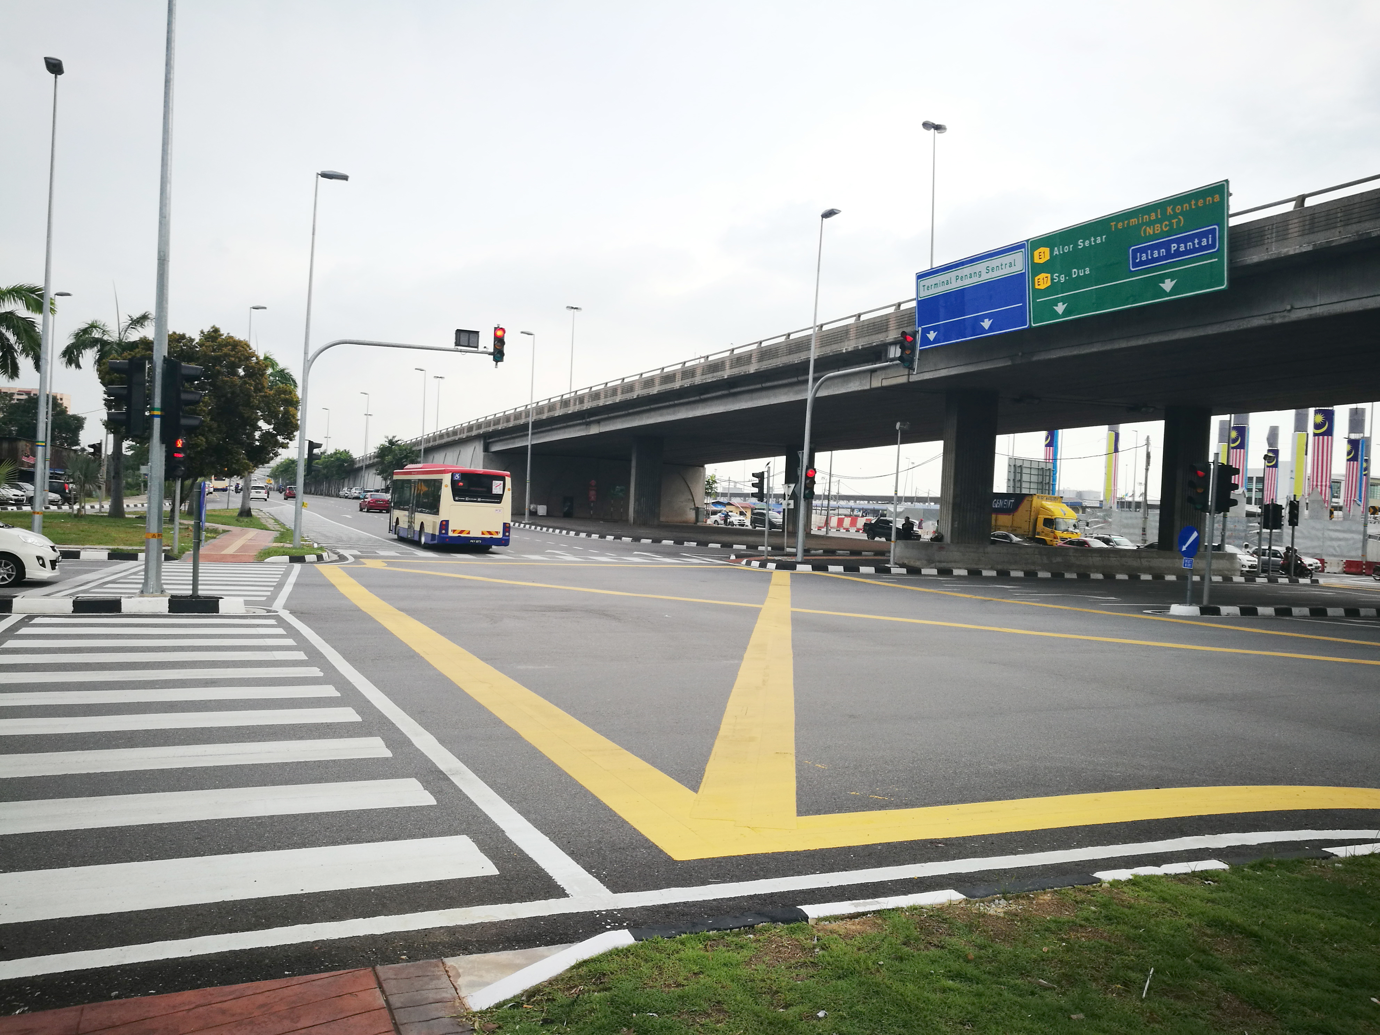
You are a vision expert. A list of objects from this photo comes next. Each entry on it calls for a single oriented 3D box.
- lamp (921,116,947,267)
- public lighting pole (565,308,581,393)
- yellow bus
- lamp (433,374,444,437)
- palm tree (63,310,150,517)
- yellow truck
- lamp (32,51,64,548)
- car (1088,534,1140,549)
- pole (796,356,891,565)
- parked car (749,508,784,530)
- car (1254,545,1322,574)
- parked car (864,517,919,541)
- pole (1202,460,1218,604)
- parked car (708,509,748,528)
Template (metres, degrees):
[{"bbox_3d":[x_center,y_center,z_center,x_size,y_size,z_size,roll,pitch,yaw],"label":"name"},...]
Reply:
[{"bbox_3d":[12.525,-14.354,56.077,1.600,12.200,0.400,3,1,-26],"label":"lamp"},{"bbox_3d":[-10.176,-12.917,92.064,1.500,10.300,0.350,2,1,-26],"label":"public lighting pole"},{"bbox_3d":[-9.661,-0.392,42.367,2.500,3.080,9.000,2,1,-26],"label":"yellow bus"},{"bbox_3d":[-36.253,-14.261,154.075,1.550,12.000,0.400,3,1,-26],"label":"lamp"},{"bbox_3d":[-23.556,-4.187,44.000,4.100,8.500,4.100,3,1,0],"label":"palm tree"},{"bbox_3d":[22.274,0.284,72.430,2.400,3.750,8.300,3,1,-26],"label":"yellow truck"},{"bbox_3d":[-16.486,-5.388,27.533,0.400,12.250,1.050,3,1,-22],"label":"lamp"},{"bbox_3d":[26.577,1.833,67.490,1.740,1.550,4.450,3,1,-26],"label":"car"},{"bbox_3d":[5.213,-1.735,36.548,0.400,6.700,5.200,3,1,-26],"label":"pole"},{"bbox_3d":[6.723,0.311,88.990,1.720,1.500,4.300,2,1,-26],"label":"parked car"},{"bbox_3d":[29.323,2.093,53.991,1.720,1.420,4.400,3,1,-17],"label":"car"},{"bbox_3d":[15.686,0.881,83.489,1.820,1.770,5.200,3,1,-25],"label":"parked car"},{"bbox_3d":[11.631,0.300,24.000,0.115,3.320,0.115,4,1,0],"label":"pole"},{"bbox_3d":[3.824,0.152,107.991,1.700,1.450,4.350,3,1,-32],"label":"parked car"}]

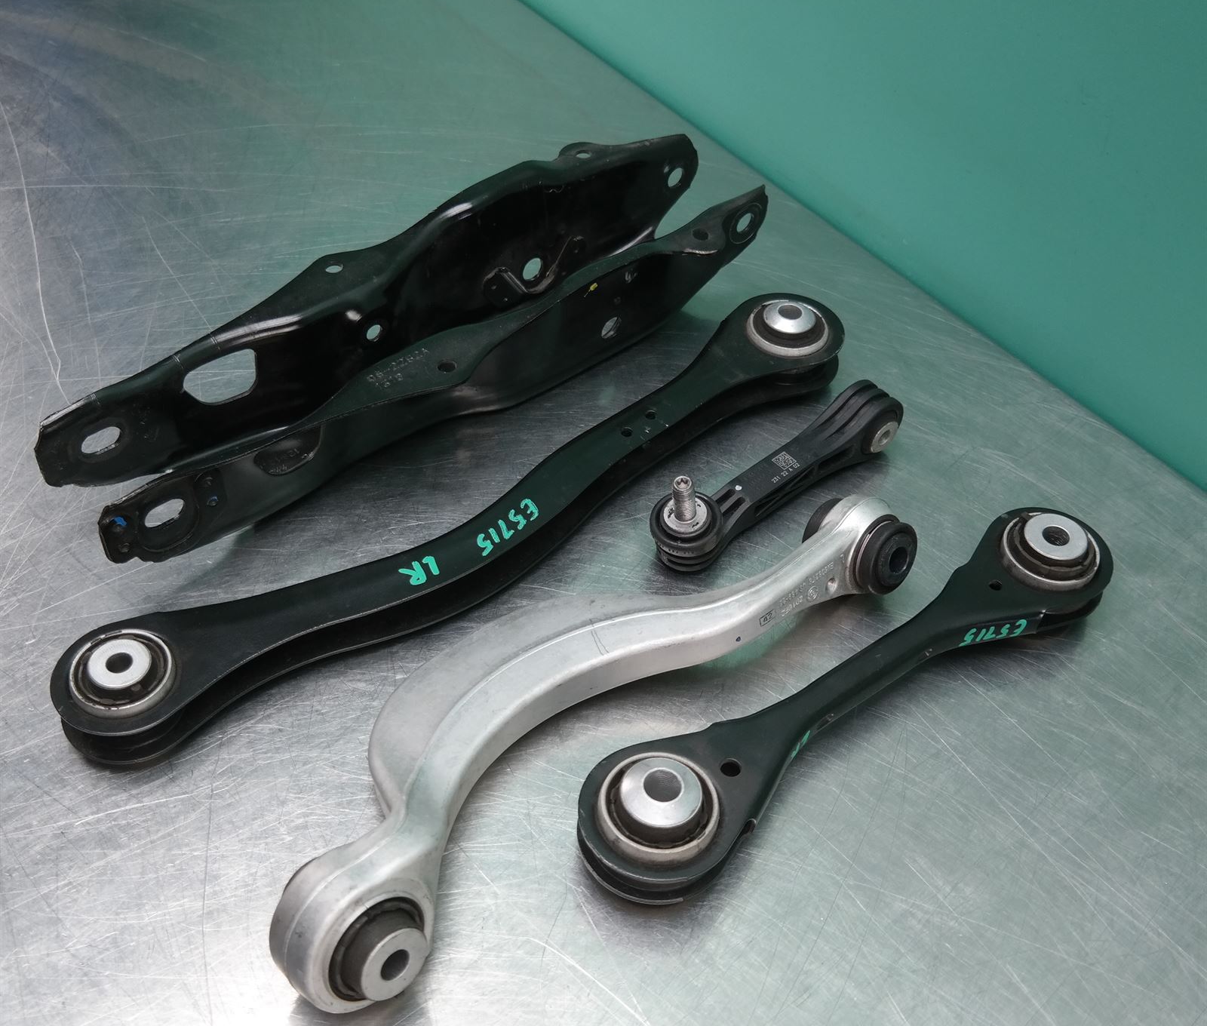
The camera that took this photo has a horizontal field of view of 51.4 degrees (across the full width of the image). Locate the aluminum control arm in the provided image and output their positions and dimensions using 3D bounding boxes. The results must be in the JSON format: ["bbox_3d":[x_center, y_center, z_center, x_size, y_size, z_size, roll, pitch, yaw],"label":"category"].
[{"bbox_3d":[-0.005,0.067,0.552,0.350,0.063,0.111,-33,57,-30],"label":"aluminum control arm"}]

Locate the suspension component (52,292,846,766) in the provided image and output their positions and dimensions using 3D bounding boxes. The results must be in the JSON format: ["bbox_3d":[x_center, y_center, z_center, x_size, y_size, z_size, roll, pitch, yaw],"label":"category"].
[{"bbox_3d":[-0.044,-0.009,0.632,0.465,0.048,0.077,-29,55,-28],"label":"suspension component"}]

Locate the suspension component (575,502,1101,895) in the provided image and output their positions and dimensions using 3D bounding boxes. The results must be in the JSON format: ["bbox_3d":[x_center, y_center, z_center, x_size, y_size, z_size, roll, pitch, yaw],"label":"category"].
[{"bbox_3d":[0.120,0.073,0.557,0.308,0.062,0.063,-28,55,-27],"label":"suspension component"}]

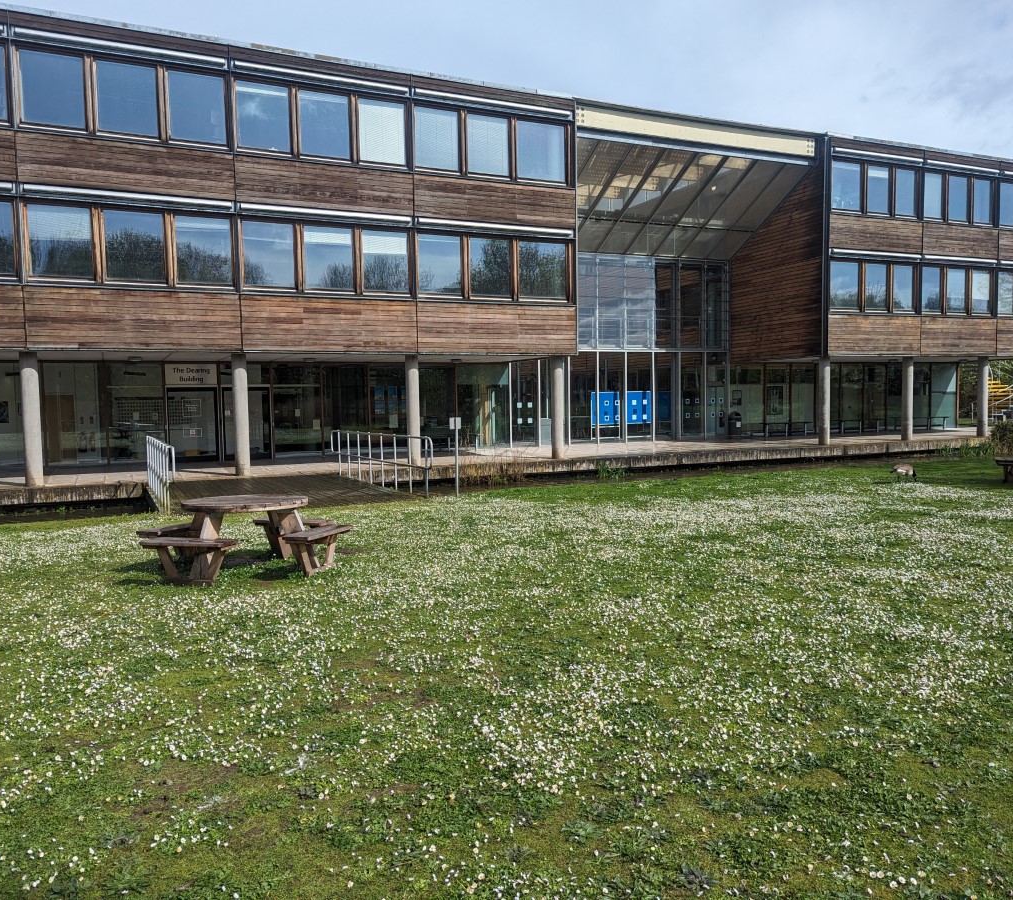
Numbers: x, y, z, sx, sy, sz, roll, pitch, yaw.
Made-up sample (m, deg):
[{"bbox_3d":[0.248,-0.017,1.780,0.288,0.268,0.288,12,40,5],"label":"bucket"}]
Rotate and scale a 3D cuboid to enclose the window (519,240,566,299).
[{"bbox_3d":[1.029,-5.051,23.291,1.485,1.540,0.100,-3,4,-25],"label":"window"}]

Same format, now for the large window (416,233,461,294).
[{"bbox_3d":[-1.685,-4.632,20.662,1.189,1.462,0.120,-3,4,-26],"label":"large window"}]

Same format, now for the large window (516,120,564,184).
[{"bbox_3d":[0.901,-7.802,21.727,1.460,1.430,0.120,-3,4,-26],"label":"large window"}]

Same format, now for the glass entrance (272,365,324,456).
[{"bbox_3d":[-6.503,-1.275,25.870,1.513,2.768,0.150,-3,4,-25],"label":"glass entrance"}]

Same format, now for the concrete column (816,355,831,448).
[{"bbox_3d":[10.406,-1.586,27.128,0.340,2.810,0.340,-3,4,-24],"label":"concrete column"}]

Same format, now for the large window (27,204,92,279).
[{"bbox_3d":[-9.472,-4.433,17.643,1.180,1.470,0.100,-3,4,-24],"label":"large window"}]

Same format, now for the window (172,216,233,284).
[{"bbox_3d":[-7.074,-4.666,19.429,1.258,1.540,0.100,-3,4,-25],"label":"window"}]

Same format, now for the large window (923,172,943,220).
[{"bbox_3d":[15.084,-8.947,29.310,0.976,1.571,0.150,-3,4,-23],"label":"large window"}]

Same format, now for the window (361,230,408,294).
[{"bbox_3d":[-3.001,-4.675,20.582,1.180,1.470,0.100,-3,4,-24],"label":"window"}]

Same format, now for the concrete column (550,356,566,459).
[{"bbox_3d":[1.508,-1.232,24.121,0.363,2.982,0.363,-3,4,-25],"label":"concrete column"}]

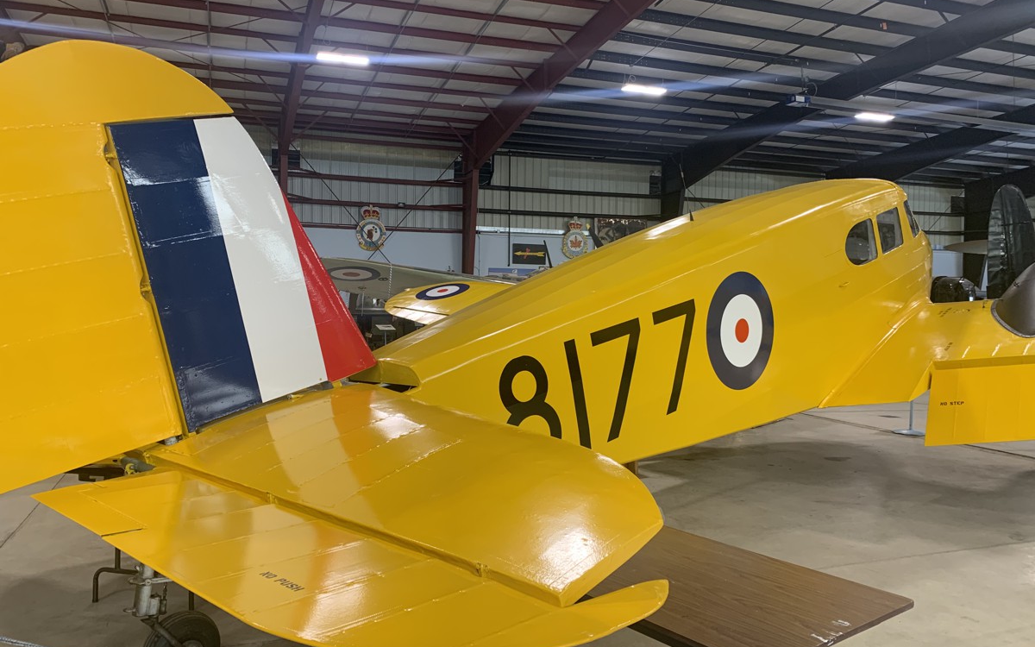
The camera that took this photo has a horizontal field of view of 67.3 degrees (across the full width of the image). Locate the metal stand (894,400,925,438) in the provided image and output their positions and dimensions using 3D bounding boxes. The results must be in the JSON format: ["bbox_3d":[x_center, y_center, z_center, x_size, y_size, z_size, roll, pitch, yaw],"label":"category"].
[{"bbox_3d":[5.336,1.017,10.521,0.450,0.950,0.450,1,1,0],"label":"metal stand"}]

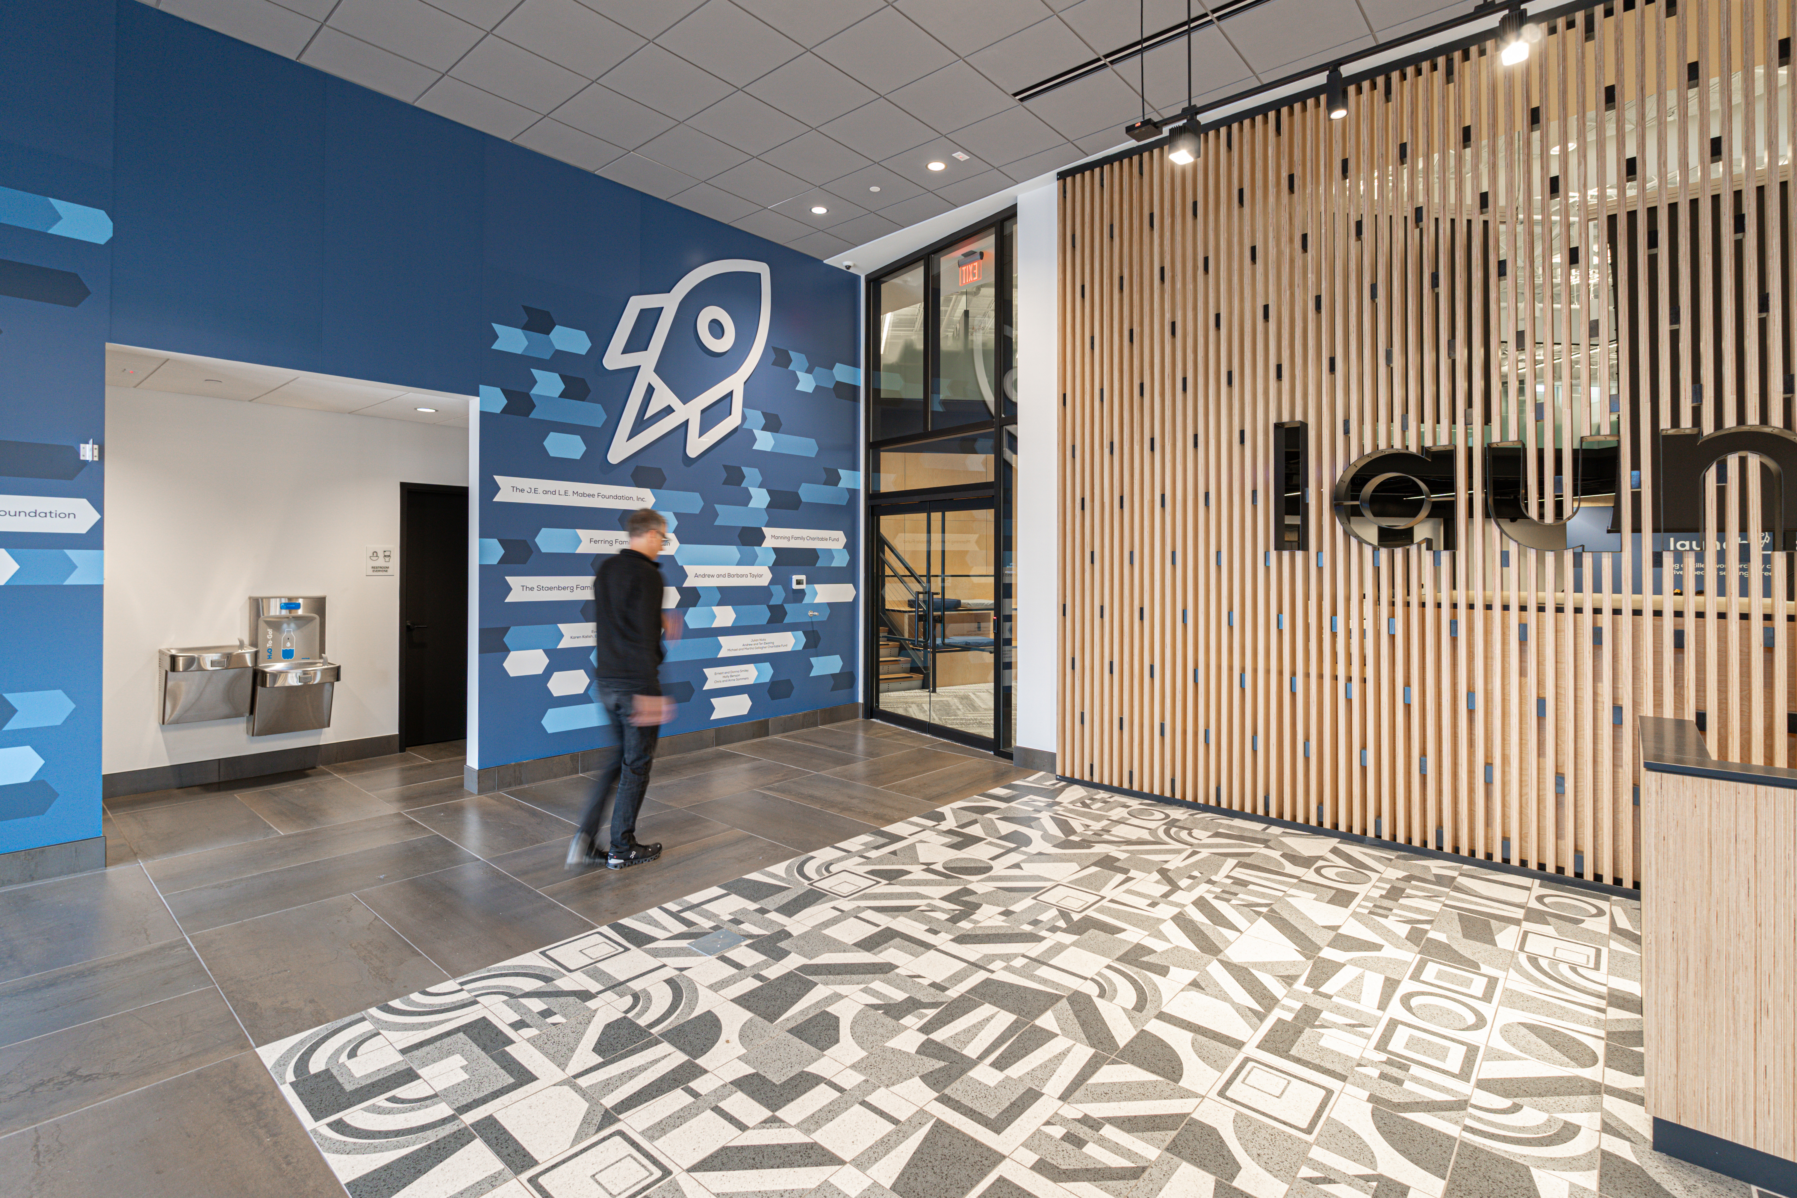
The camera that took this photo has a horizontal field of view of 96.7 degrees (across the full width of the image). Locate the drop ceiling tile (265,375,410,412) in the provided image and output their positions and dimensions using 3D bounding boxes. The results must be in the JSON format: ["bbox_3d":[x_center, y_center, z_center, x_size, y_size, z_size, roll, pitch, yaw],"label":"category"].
[{"bbox_3d":[-3.883,-1.397,5.461,1.230,0.020,0.605,4,5,41],"label":"drop ceiling tile"}]

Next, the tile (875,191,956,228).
[{"bbox_3d":[0.138,-3.205,6.561,0.610,0.020,0.372,4,5,41],"label":"tile"}]

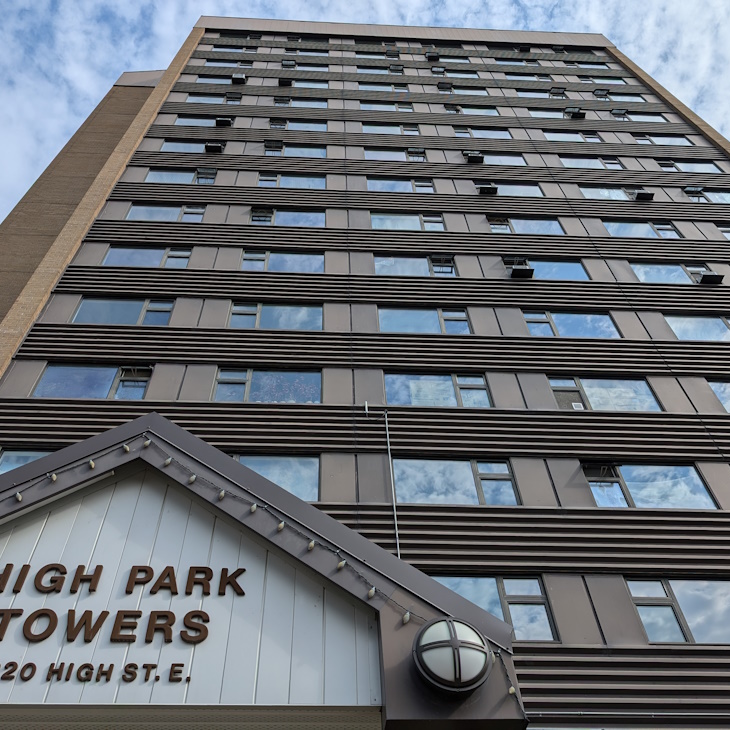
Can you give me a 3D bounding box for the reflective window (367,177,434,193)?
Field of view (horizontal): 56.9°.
[{"bbox_3d":[1.195,-6.004,22.623,2.250,1.150,0.120,1,-51,-4],"label":"reflective window"}]

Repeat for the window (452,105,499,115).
[{"bbox_3d":[4.736,-11.017,29.357,2.218,1.162,0.120,1,-51,-4],"label":"window"}]

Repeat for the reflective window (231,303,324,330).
[{"bbox_3d":[-2.191,-1.207,16.840,2.290,1.130,0.100,1,-51,-4],"label":"reflective window"}]

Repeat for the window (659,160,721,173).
[{"bbox_3d":[12.232,-7.484,25.469,2.290,1.150,0.120,1,-51,-4],"label":"window"}]

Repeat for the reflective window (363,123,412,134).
[{"bbox_3d":[1.078,-9.621,27.554,2.330,1.130,0.100,1,-51,-4],"label":"reflective window"}]

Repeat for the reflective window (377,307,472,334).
[{"bbox_3d":[1.463,-1.067,16.519,2.290,1.150,0.120,1,-51,-4],"label":"reflective window"}]

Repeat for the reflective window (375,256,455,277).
[{"bbox_3d":[1.371,-2.707,18.547,2.270,1.150,0.120,1,-51,-4],"label":"reflective window"}]

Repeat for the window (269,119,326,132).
[{"bbox_3d":[-2.681,-9.597,26.973,2.300,1.130,0.120,1,-51,-4],"label":"window"}]

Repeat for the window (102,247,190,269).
[{"bbox_3d":[-5.993,-2.990,18.703,2.280,1.130,0.100,1,-51,-4],"label":"window"}]

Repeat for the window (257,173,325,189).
[{"bbox_3d":[-2.463,-6.178,22.715,2.297,1.162,0.120,1,-51,-4],"label":"window"}]

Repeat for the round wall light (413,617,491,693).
[{"bbox_3d":[0.376,1.243,2.894,0.336,0.336,0.180,1,-51,-4],"label":"round wall light"}]

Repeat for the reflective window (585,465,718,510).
[{"bbox_3d":[5.449,2.316,12.945,2.300,1.130,0.120,1,-51,-4],"label":"reflective window"}]

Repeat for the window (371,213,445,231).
[{"bbox_3d":[1.358,-4.523,21.266,2.330,1.130,0.100,1,-51,-4],"label":"window"}]

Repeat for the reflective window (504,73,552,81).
[{"bbox_3d":[8.318,-14.341,33.797,2.350,1.162,0.120,1,-51,-4],"label":"reflective window"}]

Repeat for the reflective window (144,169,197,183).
[{"bbox_3d":[-6.477,-6.266,22.460,1.584,1.162,0.120,1,-51,-4],"label":"reflective window"}]

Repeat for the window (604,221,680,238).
[{"bbox_3d":[8.665,-4.214,21.085,2.280,1.150,0.120,1,-51,-4],"label":"window"}]

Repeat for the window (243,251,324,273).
[{"bbox_3d":[-2.211,-2.784,18.315,2.230,1.150,0.120,1,-51,-4],"label":"window"}]

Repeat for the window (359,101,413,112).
[{"bbox_3d":[0.923,-11.282,29.373,2.300,1.130,0.120,1,-51,-4],"label":"window"}]

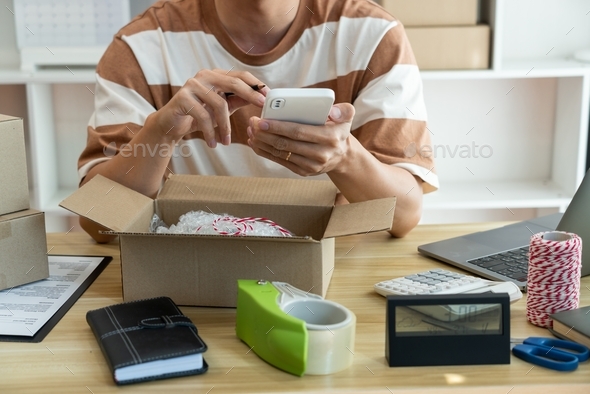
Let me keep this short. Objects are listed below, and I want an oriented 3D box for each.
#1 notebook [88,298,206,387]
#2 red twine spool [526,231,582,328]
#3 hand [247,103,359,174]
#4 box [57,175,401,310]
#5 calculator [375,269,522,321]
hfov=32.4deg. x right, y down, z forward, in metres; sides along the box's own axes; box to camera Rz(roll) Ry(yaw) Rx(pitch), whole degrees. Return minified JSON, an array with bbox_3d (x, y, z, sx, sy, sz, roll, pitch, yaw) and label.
[{"bbox_3d":[-0.168,0.158,1.136,0.104,0.022,0.178,-6,15,-20],"label":"notebook"},{"bbox_3d":[0.306,0.098,1.200,0.057,0.101,0.057,0,14,0],"label":"red twine spool"},{"bbox_3d":[0.008,-0.071,1.270,0.138,0.087,0.095,0,14,0],"label":"hand"},{"bbox_3d":[-0.078,0.055,1.328,0.410,0.126,0.335,1,14,7],"label":"box"},{"bbox_3d":[0.191,0.114,1.286,0.118,0.029,0.140,-10,17,-34],"label":"calculator"}]

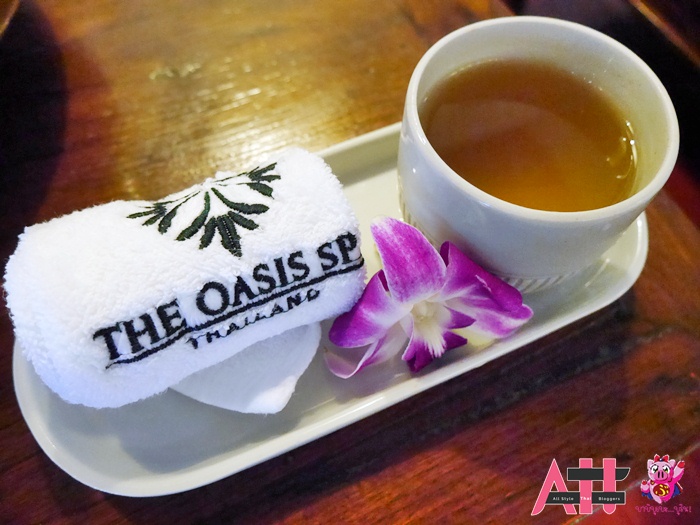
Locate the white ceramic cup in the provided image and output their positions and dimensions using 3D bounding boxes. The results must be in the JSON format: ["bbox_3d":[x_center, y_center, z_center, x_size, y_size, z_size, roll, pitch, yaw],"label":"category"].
[{"bbox_3d":[0.060,-0.036,0.202,0.086,0.054,0.086,0,63,-1],"label":"white ceramic cup"}]

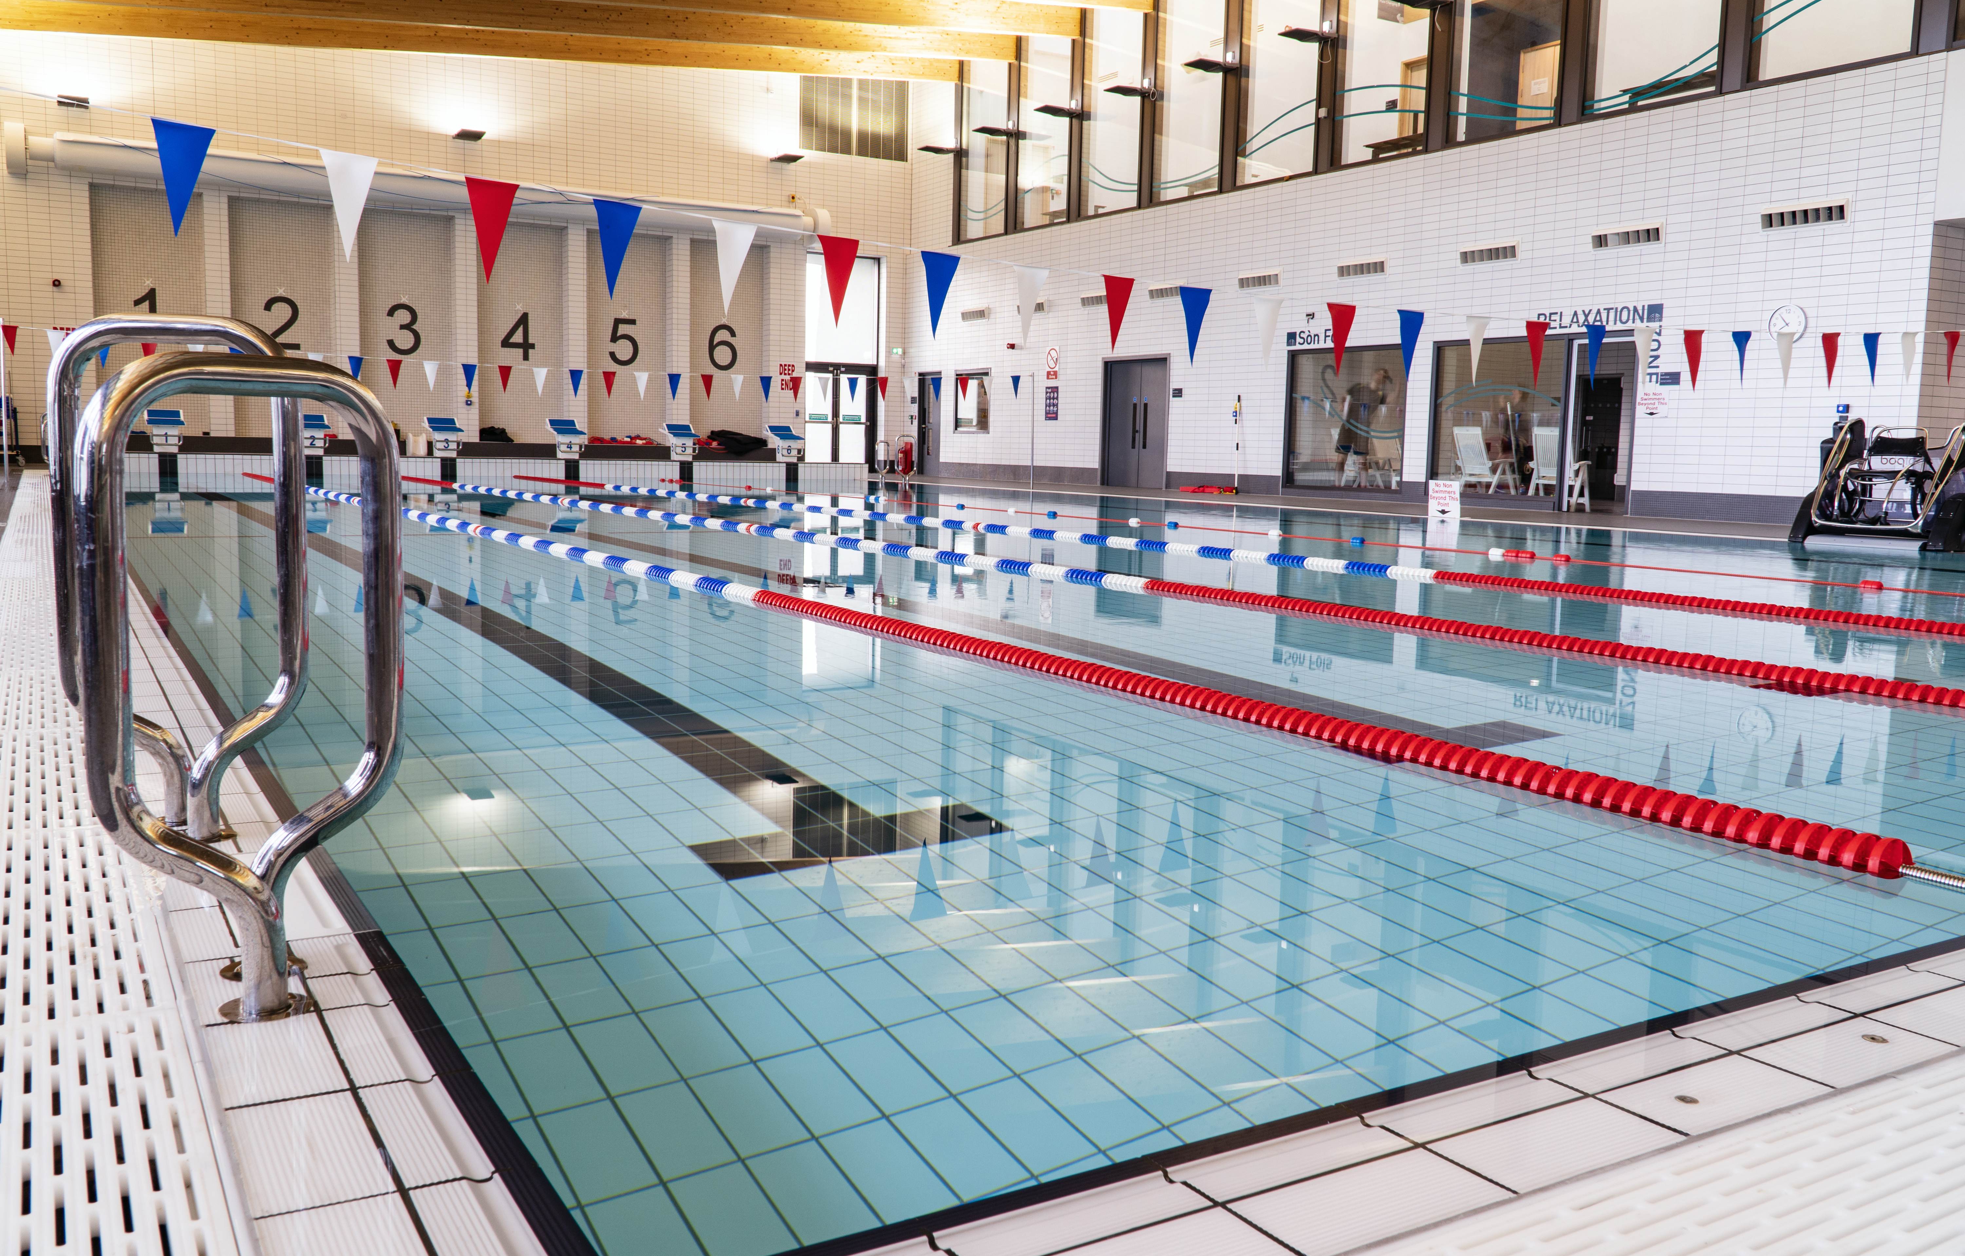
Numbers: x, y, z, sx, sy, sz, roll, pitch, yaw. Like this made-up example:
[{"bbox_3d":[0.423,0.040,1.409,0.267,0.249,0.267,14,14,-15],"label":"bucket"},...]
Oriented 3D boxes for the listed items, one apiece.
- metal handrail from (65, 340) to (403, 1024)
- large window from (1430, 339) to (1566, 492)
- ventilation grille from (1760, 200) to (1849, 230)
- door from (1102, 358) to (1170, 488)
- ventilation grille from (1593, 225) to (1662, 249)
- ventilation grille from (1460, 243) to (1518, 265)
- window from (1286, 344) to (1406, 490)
[{"bbox_3d":[-1.132,-0.040,2.163,0.381,0.877,1.151,-3,8,-32],"label":"metal handrail"},{"bbox_3d":[6.493,-2.652,18.671,0.102,1.992,2.017,-3,8,-32],"label":"large window"},{"bbox_3d":[8.540,-4.268,15.300,0.081,0.237,0.895,-3,8,-32],"label":"ventilation grille"},{"bbox_3d":[2.578,-3.435,24.771,0.102,2.137,1.742,-3,8,-32],"label":"door"},{"bbox_3d":[7.448,-4.501,17.001,0.081,0.227,0.900,-3,8,-32],"label":"ventilation grille"},{"bbox_3d":[6.414,-4.716,18.611,0.081,0.217,0.886,-3,8,-32],"label":"ventilation grille"},{"bbox_3d":[5.109,-2.942,20.826,0.102,2.002,2.234,-3,8,-32],"label":"window"}]

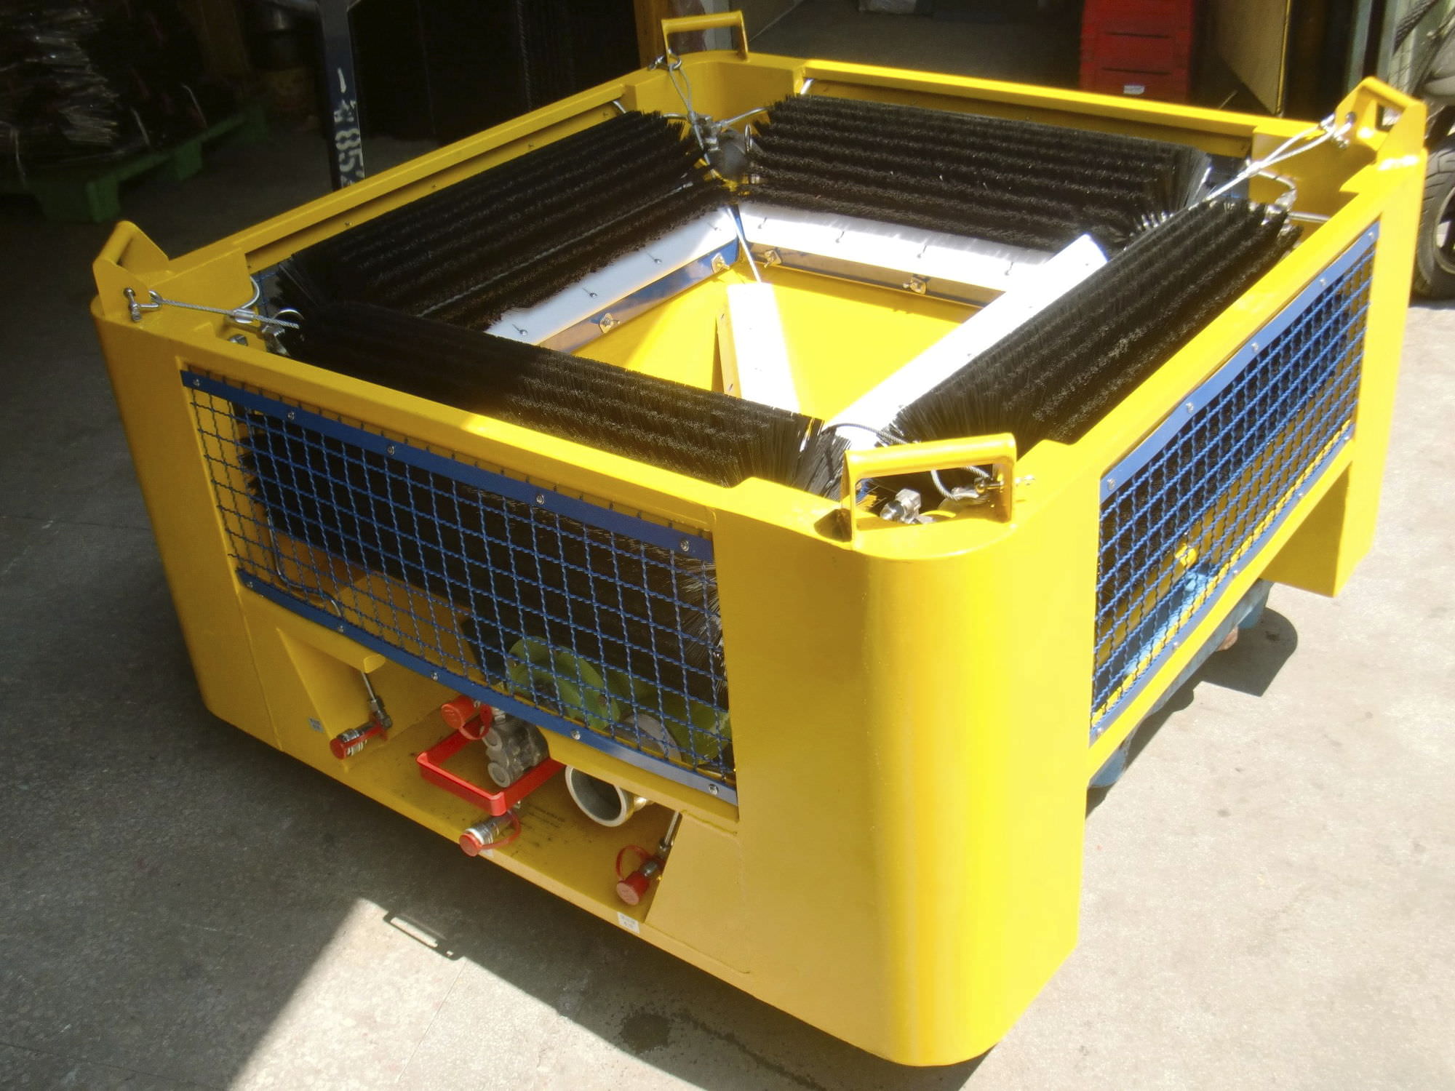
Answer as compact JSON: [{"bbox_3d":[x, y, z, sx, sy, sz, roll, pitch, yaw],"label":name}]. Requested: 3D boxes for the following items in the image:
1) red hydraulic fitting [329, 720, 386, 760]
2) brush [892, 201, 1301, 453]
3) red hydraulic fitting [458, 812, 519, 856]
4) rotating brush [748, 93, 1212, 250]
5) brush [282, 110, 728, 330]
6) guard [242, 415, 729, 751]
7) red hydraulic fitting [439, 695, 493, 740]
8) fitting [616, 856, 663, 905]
[{"bbox_3d":[-0.516,0.270,2.266,0.040,0.042,0.078,23,40,38],"label":"red hydraulic fitting"},{"bbox_3d":[0.513,-0.167,2.090,0.342,0.342,0.812,18,37,33],"label":"brush"},{"bbox_3d":[-0.313,0.376,2.118,0.043,0.040,0.075,20,38,35],"label":"red hydraulic fitting"},{"bbox_3d":[0.451,-0.567,2.776,0.812,0.342,0.342,18,37,33],"label":"rotating brush"},{"bbox_3d":[-0.360,-0.446,2.670,0.342,0.342,0.827,18,37,33],"label":"brush"},{"bbox_3d":[-0.341,0.030,1.921,0.863,0.342,0.022,18,37,33],"label":"guard"},{"bbox_3d":[-0.346,0.220,2.143,0.046,0.048,0.062,18,37,33],"label":"red hydraulic fitting"},{"bbox_3d":[-0.100,0.410,1.980,0.042,0.042,0.070,16,36,30],"label":"fitting"}]

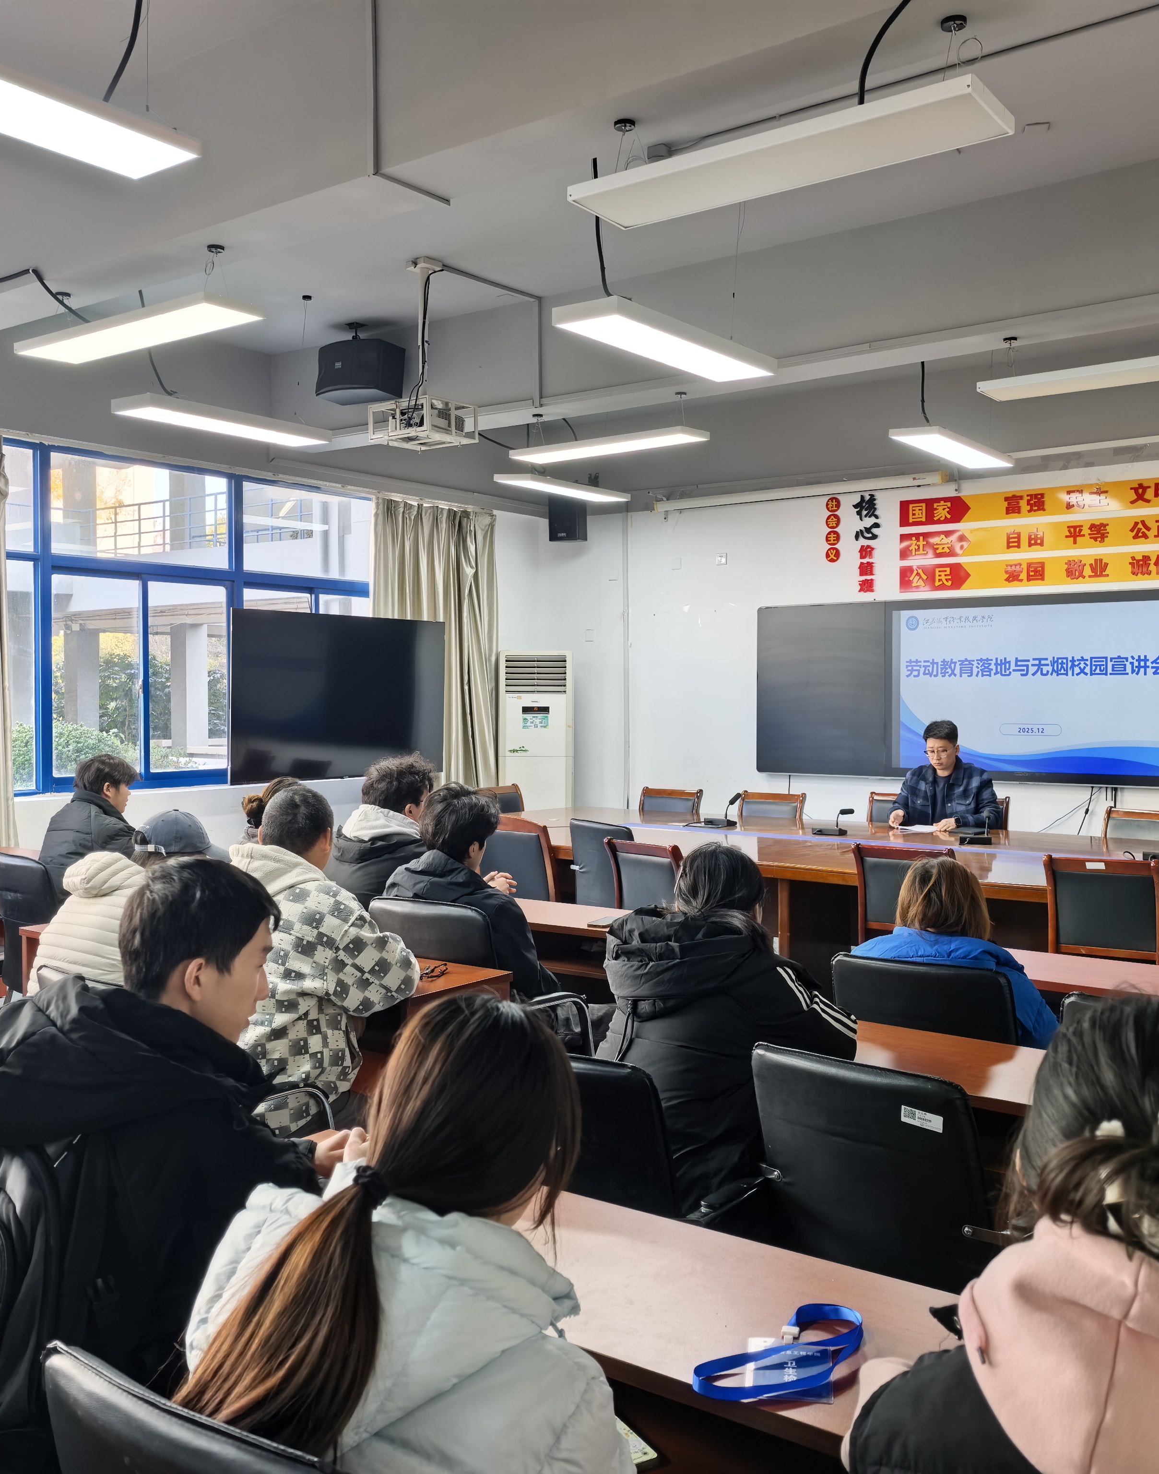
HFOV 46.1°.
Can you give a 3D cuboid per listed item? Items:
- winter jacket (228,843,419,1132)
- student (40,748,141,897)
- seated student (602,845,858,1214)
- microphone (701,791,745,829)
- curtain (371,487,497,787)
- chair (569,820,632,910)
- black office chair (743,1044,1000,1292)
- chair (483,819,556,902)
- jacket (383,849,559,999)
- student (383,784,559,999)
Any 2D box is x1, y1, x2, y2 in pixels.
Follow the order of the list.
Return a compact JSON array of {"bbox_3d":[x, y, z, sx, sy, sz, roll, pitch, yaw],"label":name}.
[{"bbox_3d":[-0.618,0.589,3.209,0.530,0.690,0.500,1,2,39],"label":"winter jacket"},{"bbox_3d":[-1.759,0.722,5.392,0.550,1.310,0.780,1,2,44],"label":"student"},{"bbox_3d":[0.309,0.809,2.682,0.520,1.200,0.720,1,2,37],"label":"seated student"},{"bbox_3d":[0.873,0.436,8.342,0.190,0.220,0.160,1,2,38],"label":"microphone"},{"bbox_3d":[-1.055,-0.294,10.070,0.170,2.810,1.300,1,2,37],"label":"curtain"},{"bbox_3d":[0.298,0.893,7.280,0.580,0.890,0.550,-2,2,-44],"label":"chair"},{"bbox_3d":[0.576,0.984,2.377,0.560,0.950,0.580,1,2,41],"label":"black office chair"},{"bbox_3d":[-0.145,0.845,6.583,0.480,0.920,0.570,1,2,41],"label":"chair"},{"bbox_3d":[-0.315,0.644,4.314,0.560,0.600,0.550,1,2,36],"label":"jacket"},{"bbox_3d":[-0.262,0.782,4.391,0.580,1.240,0.800,1,2,36],"label":"student"}]

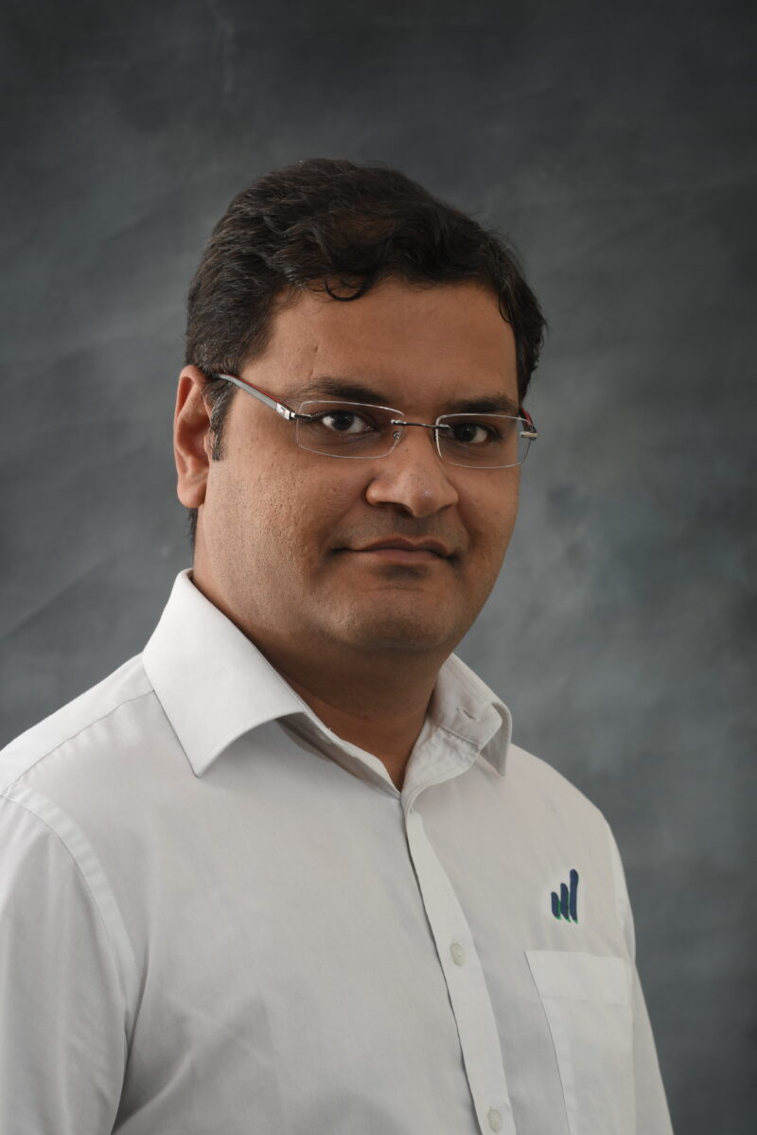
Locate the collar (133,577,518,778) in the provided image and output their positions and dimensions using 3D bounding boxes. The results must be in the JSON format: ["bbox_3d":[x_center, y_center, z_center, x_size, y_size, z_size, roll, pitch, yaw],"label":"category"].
[{"bbox_3d":[-0.025,0.054,2.020,0.188,0.110,0.170,0,0,-36],"label":"collar"}]

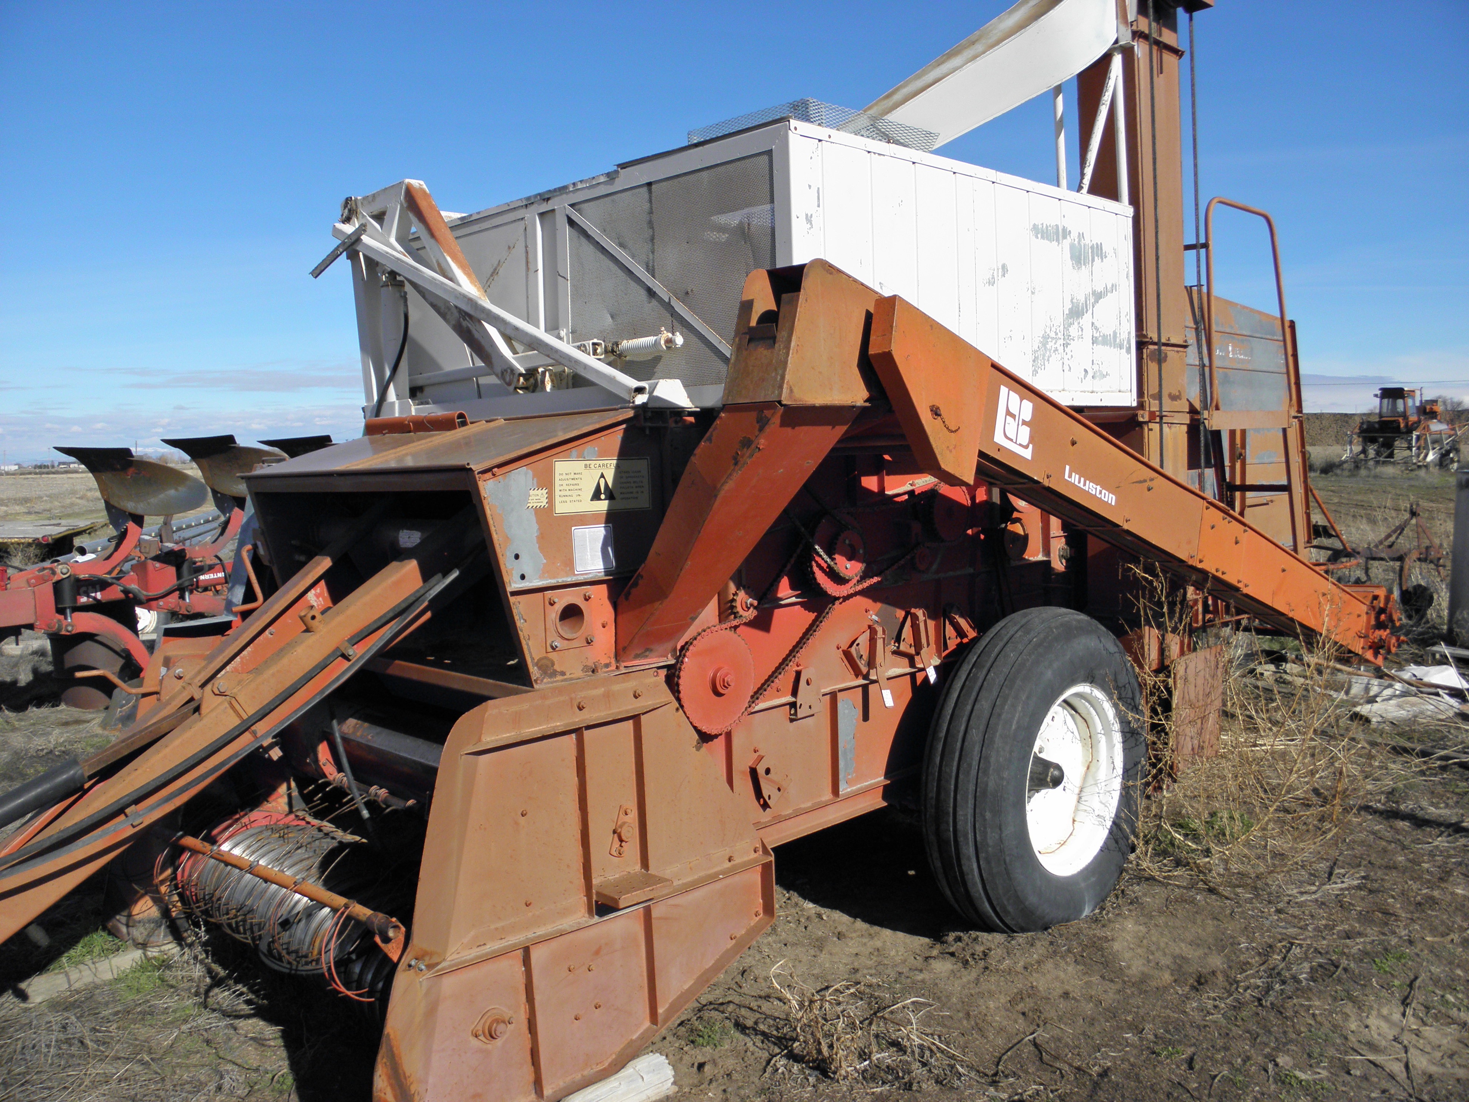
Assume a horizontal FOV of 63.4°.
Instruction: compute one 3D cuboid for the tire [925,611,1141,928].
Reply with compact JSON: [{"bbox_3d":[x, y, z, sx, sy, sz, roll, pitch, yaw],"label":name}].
[{"bbox_3d":[0.973,0.699,3.769,1.040,1.040,0.275,-6,8,-44],"label":"tire"}]

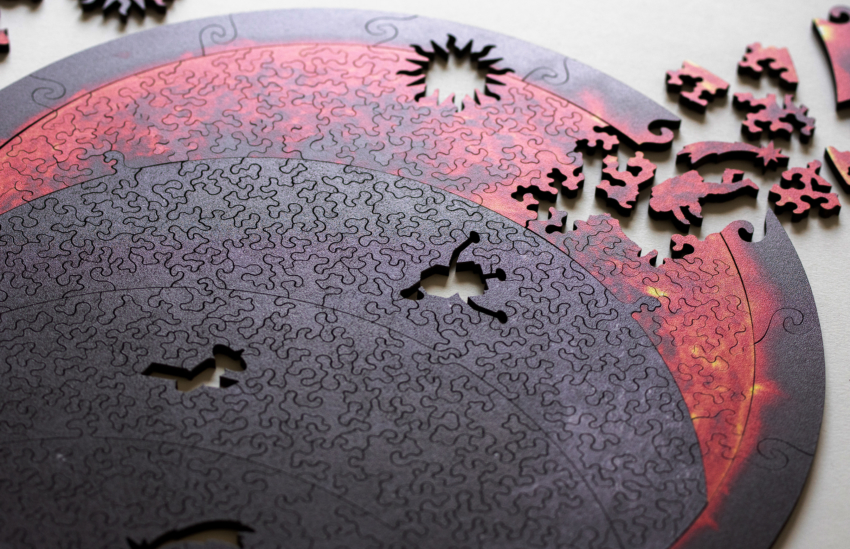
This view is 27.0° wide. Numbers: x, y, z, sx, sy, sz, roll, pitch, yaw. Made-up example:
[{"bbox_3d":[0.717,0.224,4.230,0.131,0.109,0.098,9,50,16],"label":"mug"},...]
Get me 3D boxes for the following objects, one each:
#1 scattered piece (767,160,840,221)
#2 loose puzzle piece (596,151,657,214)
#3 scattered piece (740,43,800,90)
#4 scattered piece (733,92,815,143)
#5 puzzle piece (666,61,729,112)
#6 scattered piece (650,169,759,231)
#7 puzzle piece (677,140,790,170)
[{"bbox_3d":[0.142,-0.031,0.670,0.025,0.005,0.028,-6,45,-10],"label":"scattered piece"},{"bbox_3d":[0.075,-0.036,0.670,0.020,0.005,0.033,22,47,17],"label":"loose puzzle piece"},{"bbox_3d":[0.143,-0.086,0.726,0.025,0.005,0.022,19,46,15],"label":"scattered piece"},{"bbox_3d":[0.139,-0.062,0.701,0.031,0.005,0.025,2,45,-3],"label":"scattered piece"},{"bbox_3d":[0.108,-0.075,0.712,0.024,0.005,0.019,36,52,28],"label":"puzzle piece"},{"bbox_3d":[0.103,-0.029,0.665,0.043,0.005,0.022,-26,52,-27],"label":"scattered piece"},{"bbox_3d":[0.118,-0.045,0.682,0.043,0.005,0.015,-1,45,-5],"label":"puzzle piece"}]

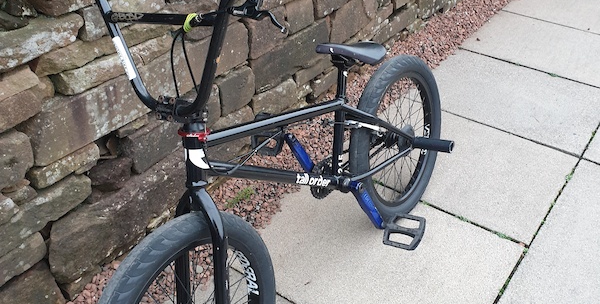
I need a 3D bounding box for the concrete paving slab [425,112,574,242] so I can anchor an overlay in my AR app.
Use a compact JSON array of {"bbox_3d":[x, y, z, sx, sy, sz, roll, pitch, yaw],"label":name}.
[{"bbox_3d":[0.575,0.048,2.252,0.750,0.045,0.598,23,41,28],"label":"concrete paving slab"}]

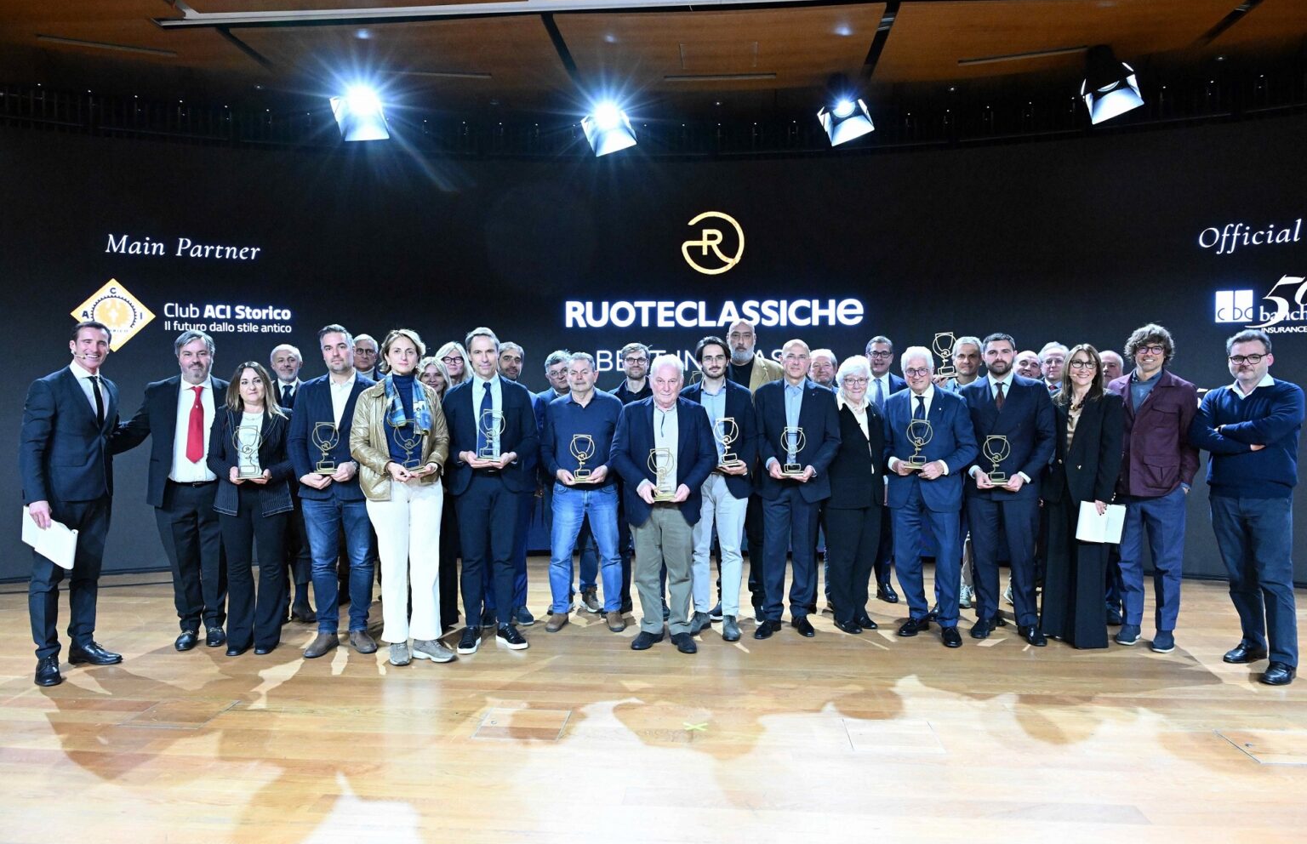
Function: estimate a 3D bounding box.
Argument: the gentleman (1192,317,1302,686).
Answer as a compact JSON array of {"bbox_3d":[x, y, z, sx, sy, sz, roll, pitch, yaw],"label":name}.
[{"bbox_3d":[3.052,0.402,4.438,0.420,1.744,0.530,-2,3,-44],"label":"gentleman"}]

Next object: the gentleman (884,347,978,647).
[{"bbox_3d":[1.625,0.406,5.083,0.540,1.677,0.430,1,3,20],"label":"gentleman"}]

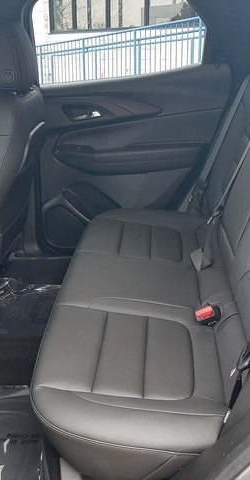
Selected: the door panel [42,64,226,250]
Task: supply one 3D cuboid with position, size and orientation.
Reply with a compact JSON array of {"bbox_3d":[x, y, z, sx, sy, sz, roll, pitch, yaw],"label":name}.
[{"bbox_3d":[0.014,-0.318,2.113,0.830,0.810,0.130,0,25,4],"label":"door panel"}]

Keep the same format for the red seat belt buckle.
[{"bbox_3d":[0.234,0.206,1.349,0.065,0.040,0.045,0,25,4],"label":"red seat belt buckle"}]

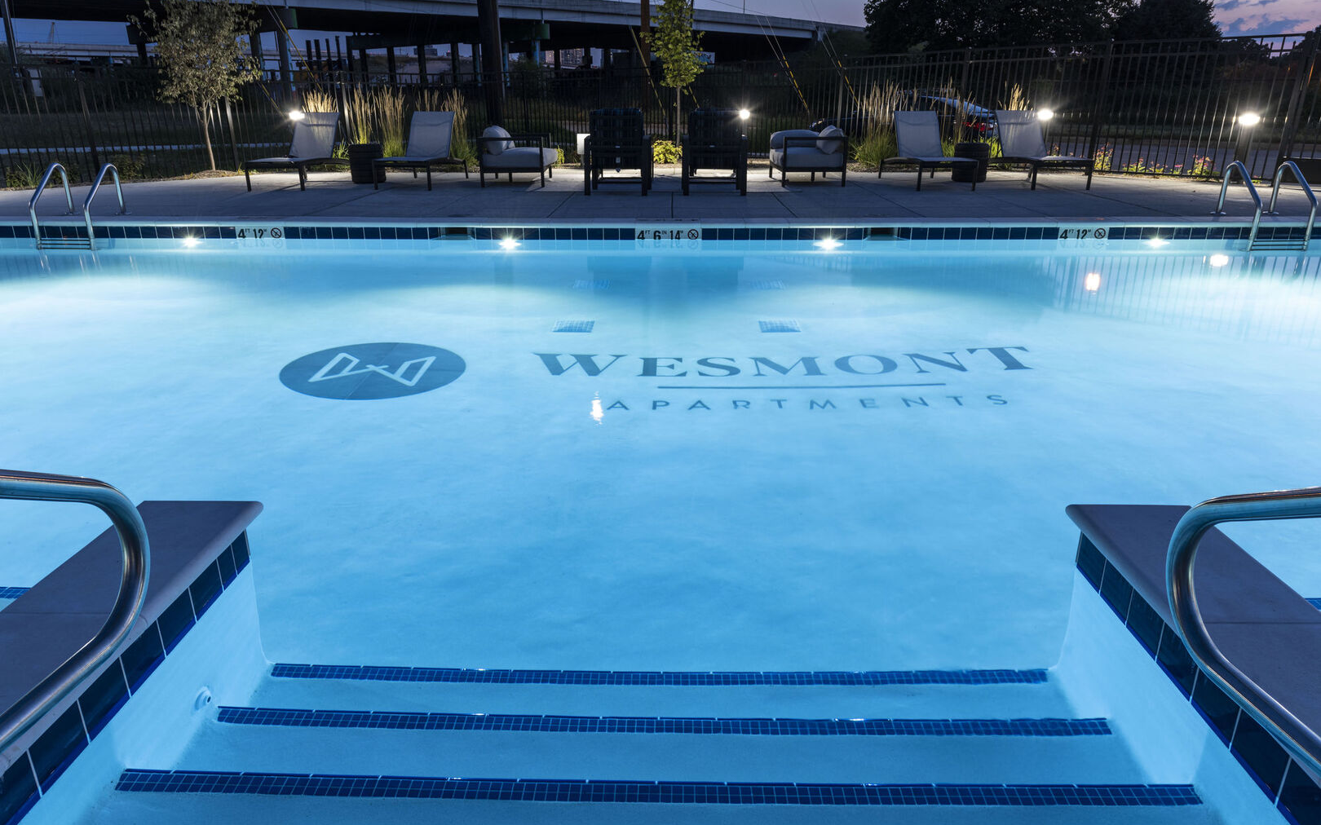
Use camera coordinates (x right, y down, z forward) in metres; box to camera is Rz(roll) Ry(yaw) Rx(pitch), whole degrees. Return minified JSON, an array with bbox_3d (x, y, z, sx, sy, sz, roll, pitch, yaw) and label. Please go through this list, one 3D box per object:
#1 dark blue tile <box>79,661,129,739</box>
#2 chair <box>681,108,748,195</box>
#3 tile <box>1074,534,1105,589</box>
[{"bbox_3d":[-1.258,0.645,1.988,0.010,0.150,0.151,0,20,1],"label":"dark blue tile"},{"bbox_3d":[0.656,-3.201,10.785,0.770,1.000,0.800,0,20,1],"label":"chair"},{"bbox_3d":[1.242,0.439,2.531,0.010,0.150,0.150,0,20,1],"label":"tile"}]

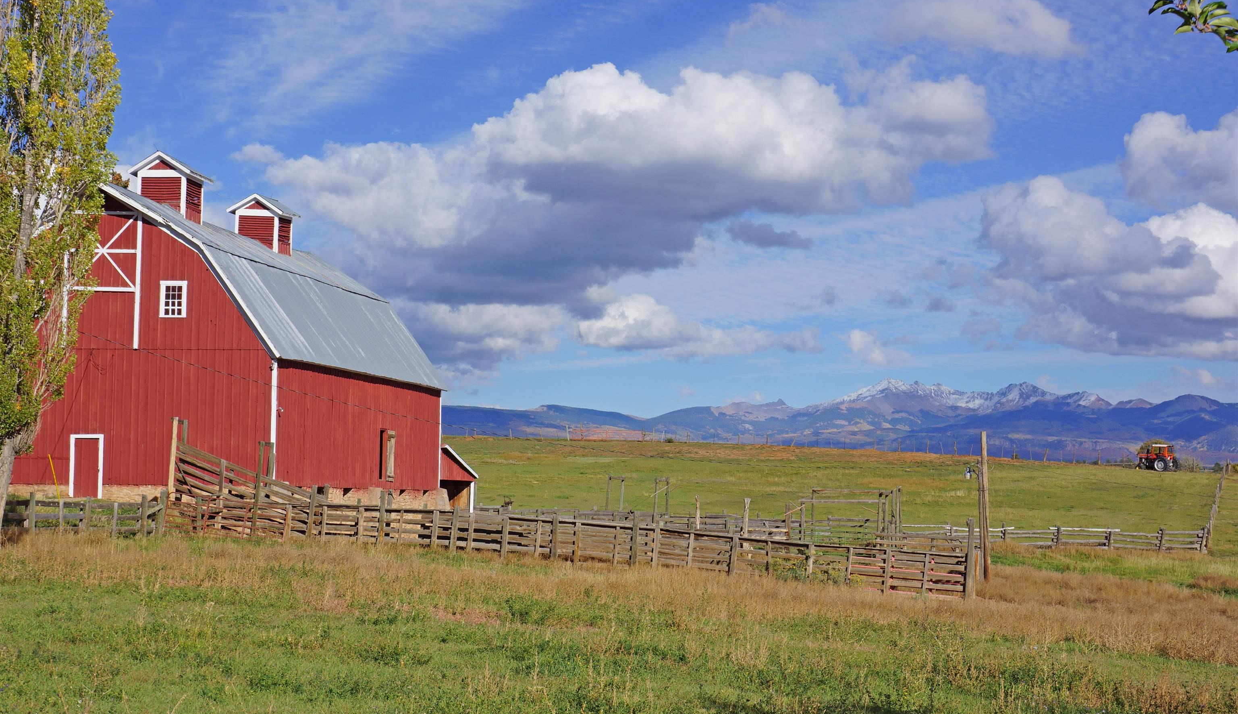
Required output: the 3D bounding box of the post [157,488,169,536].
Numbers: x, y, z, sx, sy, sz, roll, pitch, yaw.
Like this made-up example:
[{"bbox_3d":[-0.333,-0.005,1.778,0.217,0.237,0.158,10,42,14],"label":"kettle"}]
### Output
[{"bbox_3d":[-14.315,4.860,68.000,0.200,1.530,0.200,4,-4,26],"label":"post"}]

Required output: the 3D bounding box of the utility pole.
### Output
[{"bbox_3d":[10.731,4.396,63.500,0.320,4.500,0.270,-1,-4,0],"label":"utility pole"}]

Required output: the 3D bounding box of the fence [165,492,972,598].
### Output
[{"bbox_3d":[-2.543,5.102,62.250,26.006,1.500,0.250,2,-3,26],"label":"fence"}]

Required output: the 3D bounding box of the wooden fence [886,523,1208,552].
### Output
[{"bbox_3d":[21.732,9.212,110.000,16.306,1.370,0.280,1,-4,0],"label":"wooden fence"}]

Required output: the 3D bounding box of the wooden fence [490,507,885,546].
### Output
[{"bbox_3d":[2.908,7.844,96.500,18.552,1.600,0.300,-1,-4,20],"label":"wooden fence"}]

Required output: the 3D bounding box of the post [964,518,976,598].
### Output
[{"bbox_3d":[9.157,5.236,56.500,0.220,2.100,0.220,-1,-4,26],"label":"post"}]

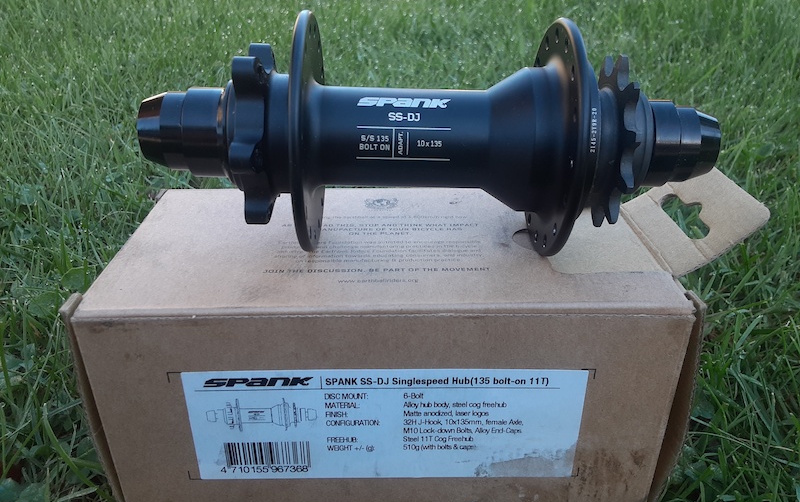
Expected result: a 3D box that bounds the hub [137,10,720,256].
[{"bbox_3d":[0.009,-0.033,0.182,0.165,0.068,0.068,1,28,-2],"label":"hub"}]

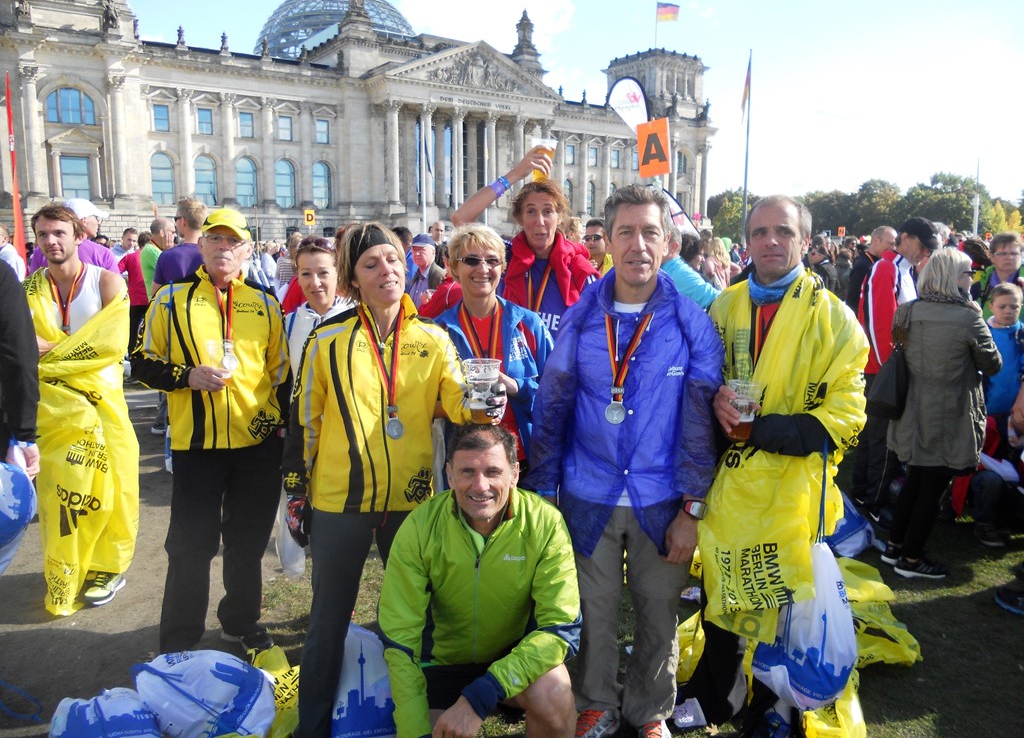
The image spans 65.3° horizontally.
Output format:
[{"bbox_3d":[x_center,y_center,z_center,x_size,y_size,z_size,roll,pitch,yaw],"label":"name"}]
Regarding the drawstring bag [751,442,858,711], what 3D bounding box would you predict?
[{"bbox_3d":[0.829,0.600,2.277,0.270,0.770,0.200,-1,8,-8],"label":"drawstring bag"}]

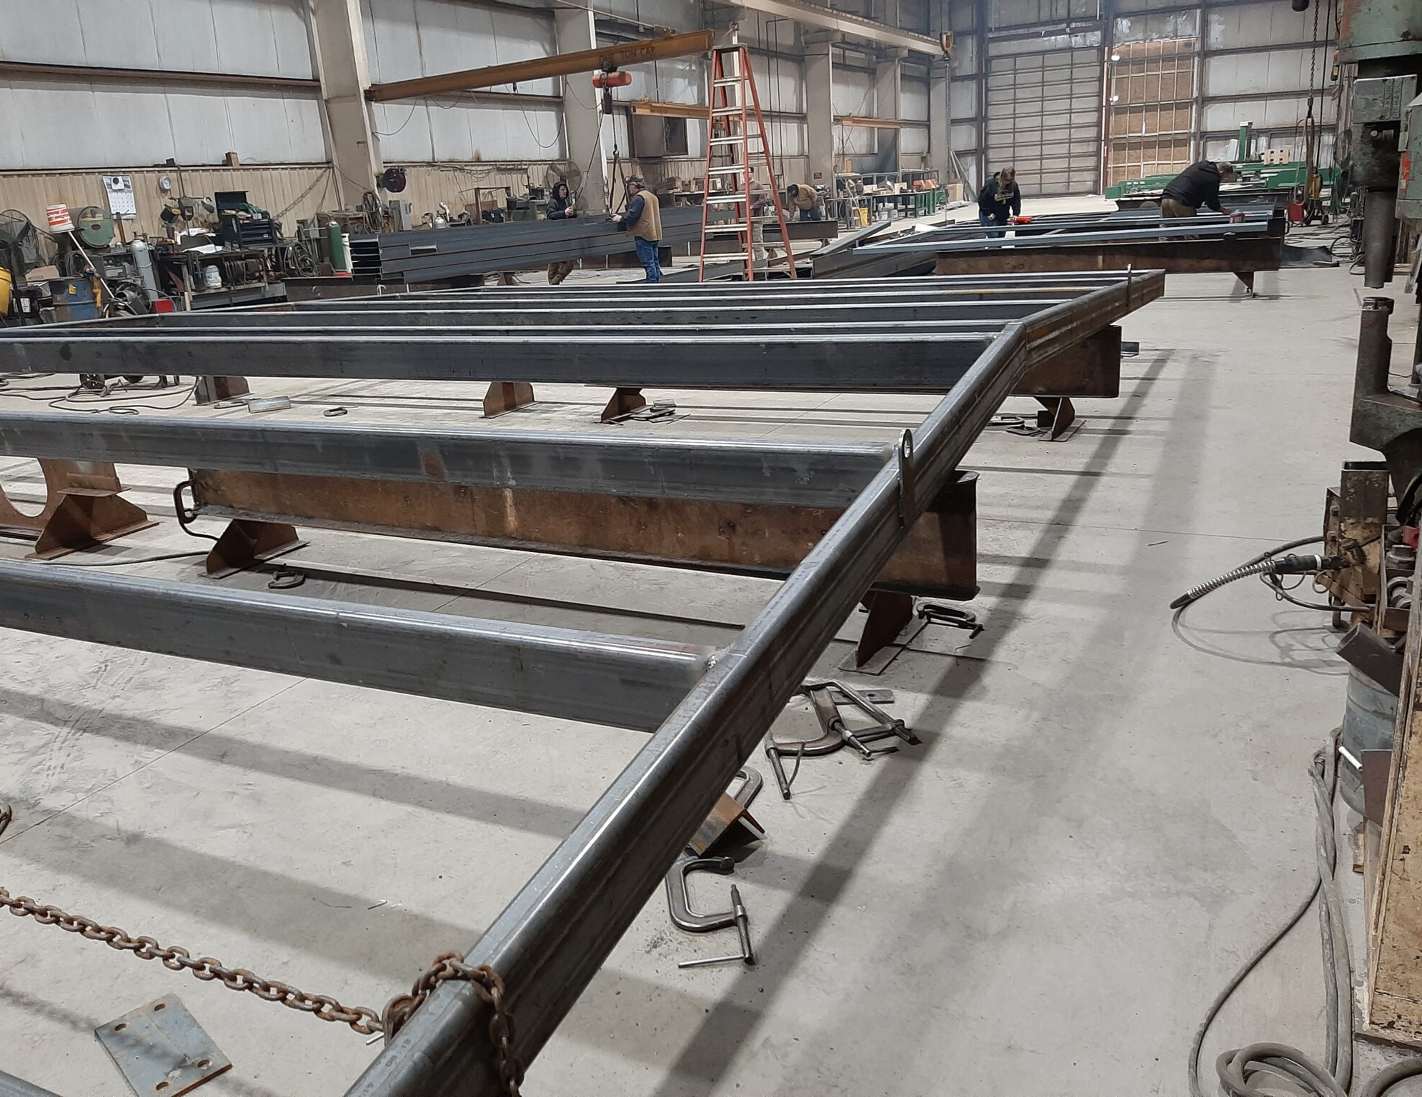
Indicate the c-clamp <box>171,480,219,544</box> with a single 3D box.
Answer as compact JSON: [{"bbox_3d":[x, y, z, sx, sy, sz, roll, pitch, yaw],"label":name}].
[{"bbox_3d":[-2.446,-0.176,5.220,0.190,0.280,0.100,-12,20,-24],"label":"c-clamp"}]

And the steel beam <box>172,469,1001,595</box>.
[{"bbox_3d":[-0.827,-0.207,4.490,3.800,0.410,0.150,6,21,26],"label":"steel beam"}]

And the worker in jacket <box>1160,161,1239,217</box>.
[{"bbox_3d":[6.090,-4.087,13.760,0.880,1.460,0.580,-10,19,-18],"label":"worker in jacket"}]

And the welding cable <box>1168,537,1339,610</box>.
[{"bbox_3d":[1.942,0.092,3.909,0.560,0.280,0.240,6,21,26],"label":"welding cable"}]

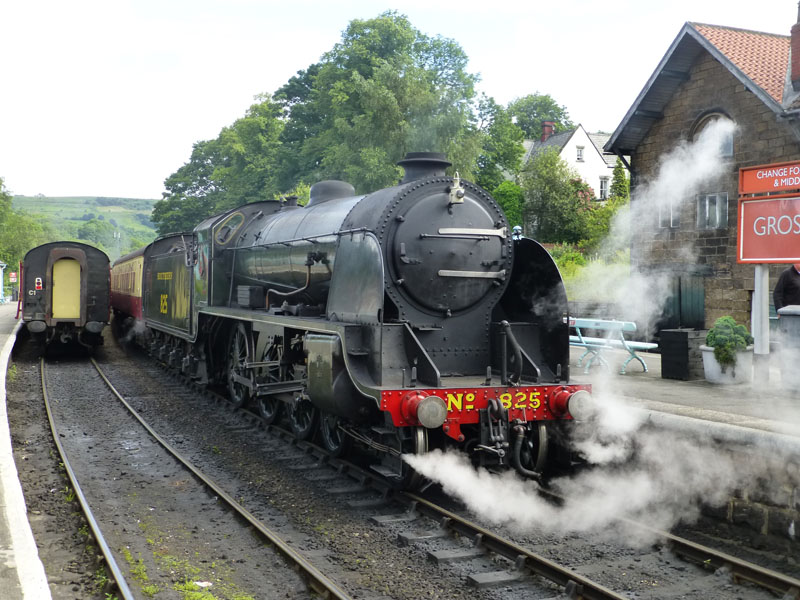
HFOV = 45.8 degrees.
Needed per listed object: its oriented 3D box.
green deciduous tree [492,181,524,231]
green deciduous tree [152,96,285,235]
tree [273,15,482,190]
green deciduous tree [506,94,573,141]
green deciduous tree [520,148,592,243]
[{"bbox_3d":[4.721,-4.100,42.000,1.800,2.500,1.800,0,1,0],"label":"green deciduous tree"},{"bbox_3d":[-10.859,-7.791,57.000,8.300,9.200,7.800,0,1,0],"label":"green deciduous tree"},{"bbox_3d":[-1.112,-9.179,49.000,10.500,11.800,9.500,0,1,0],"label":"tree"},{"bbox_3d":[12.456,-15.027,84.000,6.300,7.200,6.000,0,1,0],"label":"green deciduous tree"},{"bbox_3d":[6.937,-4.588,42.000,3.200,4.200,3.000,0,1,0],"label":"green deciduous tree"}]

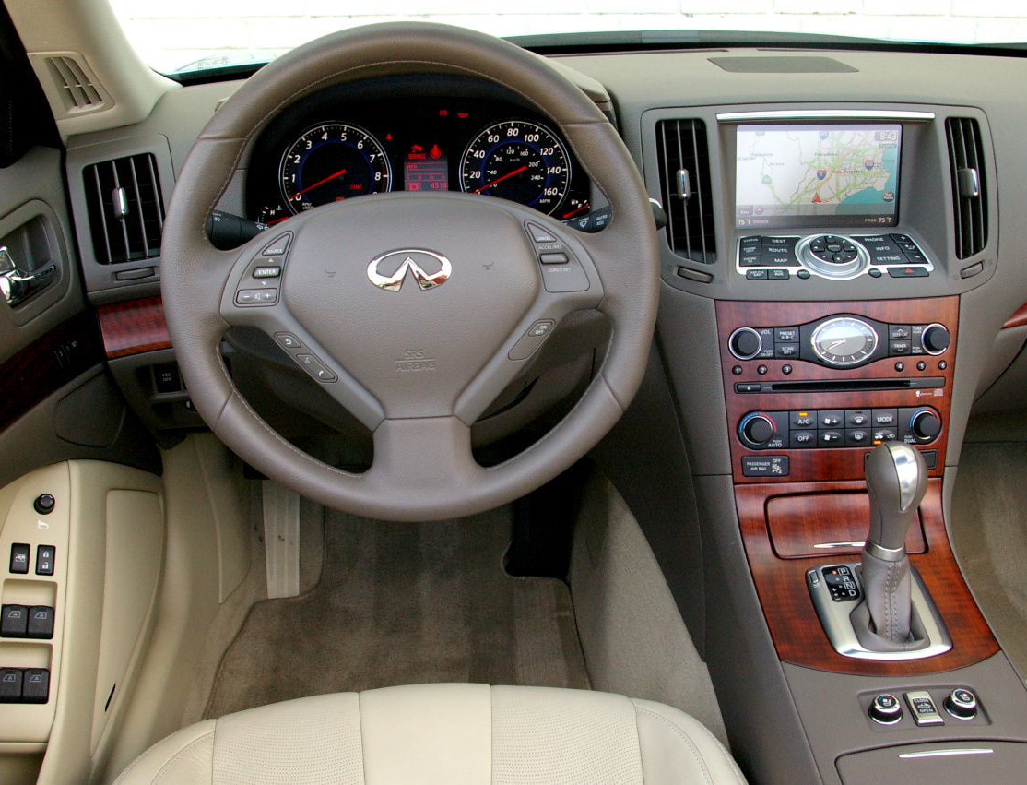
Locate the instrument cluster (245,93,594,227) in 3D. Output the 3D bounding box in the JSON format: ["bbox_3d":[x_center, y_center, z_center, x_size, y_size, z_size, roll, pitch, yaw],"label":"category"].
[{"bbox_3d":[-0.091,-0.222,0.950,0.335,0.138,0.070,0,7,0],"label":"instrument cluster"}]

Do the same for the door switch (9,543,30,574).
[{"bbox_3d":[-0.389,0.131,0.775,0.013,0.009,0.025,5,48,-24],"label":"door switch"}]

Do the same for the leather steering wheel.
[{"bbox_3d":[-0.079,-0.095,0.778,0.378,0.378,0.105,0,6,0],"label":"leather steering wheel"}]

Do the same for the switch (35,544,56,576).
[{"bbox_3d":[-0.372,0.133,0.781,0.013,0.009,0.025,5,48,-24],"label":"switch"}]

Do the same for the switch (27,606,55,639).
[{"bbox_3d":[-0.360,0.175,0.750,0.019,0.012,0.025,5,48,-24],"label":"switch"}]

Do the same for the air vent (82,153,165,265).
[{"bbox_3d":[-0.360,-0.171,0.914,0.068,0.094,0.035,-11,24,-17],"label":"air vent"}]

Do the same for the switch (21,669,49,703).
[{"bbox_3d":[-0.349,0.214,0.718,0.019,0.012,0.025,5,48,-24],"label":"switch"}]

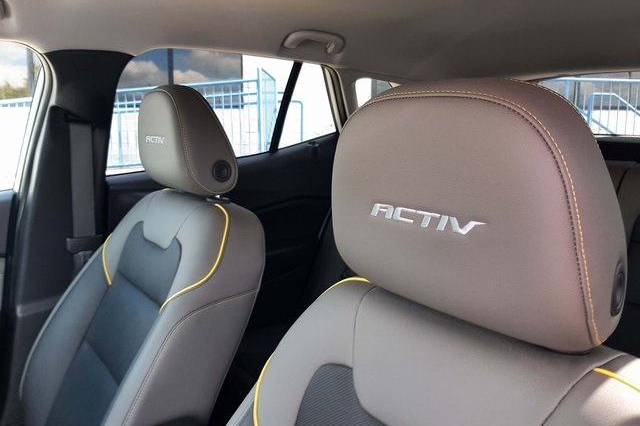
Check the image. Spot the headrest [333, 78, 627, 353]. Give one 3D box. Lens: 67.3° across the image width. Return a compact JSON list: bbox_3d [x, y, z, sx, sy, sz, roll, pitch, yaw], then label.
[{"bbox_3d":[0.126,-0.009,0.424,0.143,0.200,0.277,-9,14,-34],"label":"headrest"}]

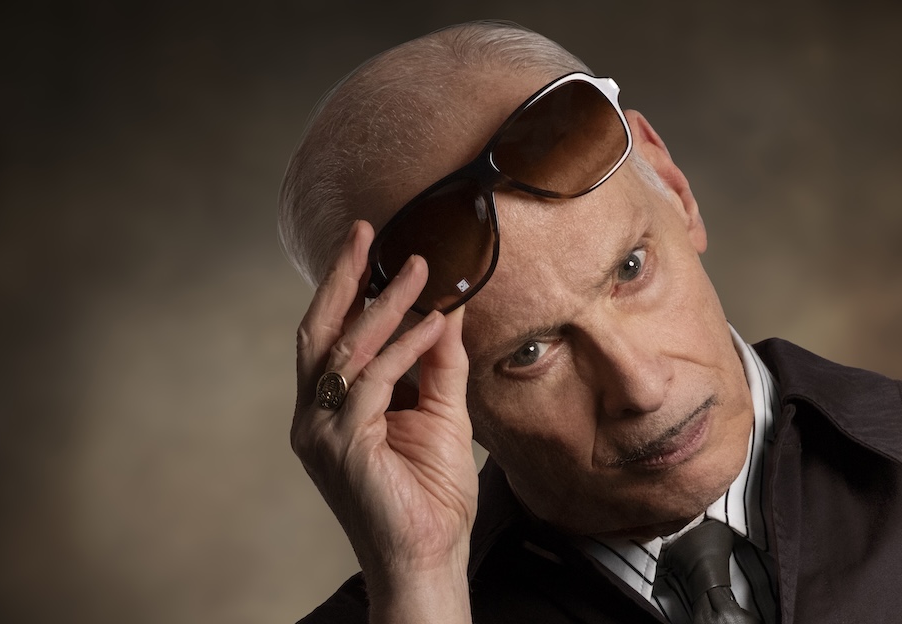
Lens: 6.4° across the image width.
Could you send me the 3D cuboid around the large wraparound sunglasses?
[{"bbox_3d":[0.021,-0.045,3.717,0.150,0.056,0.145,-40,-4,-5],"label":"large wraparound sunglasses"}]

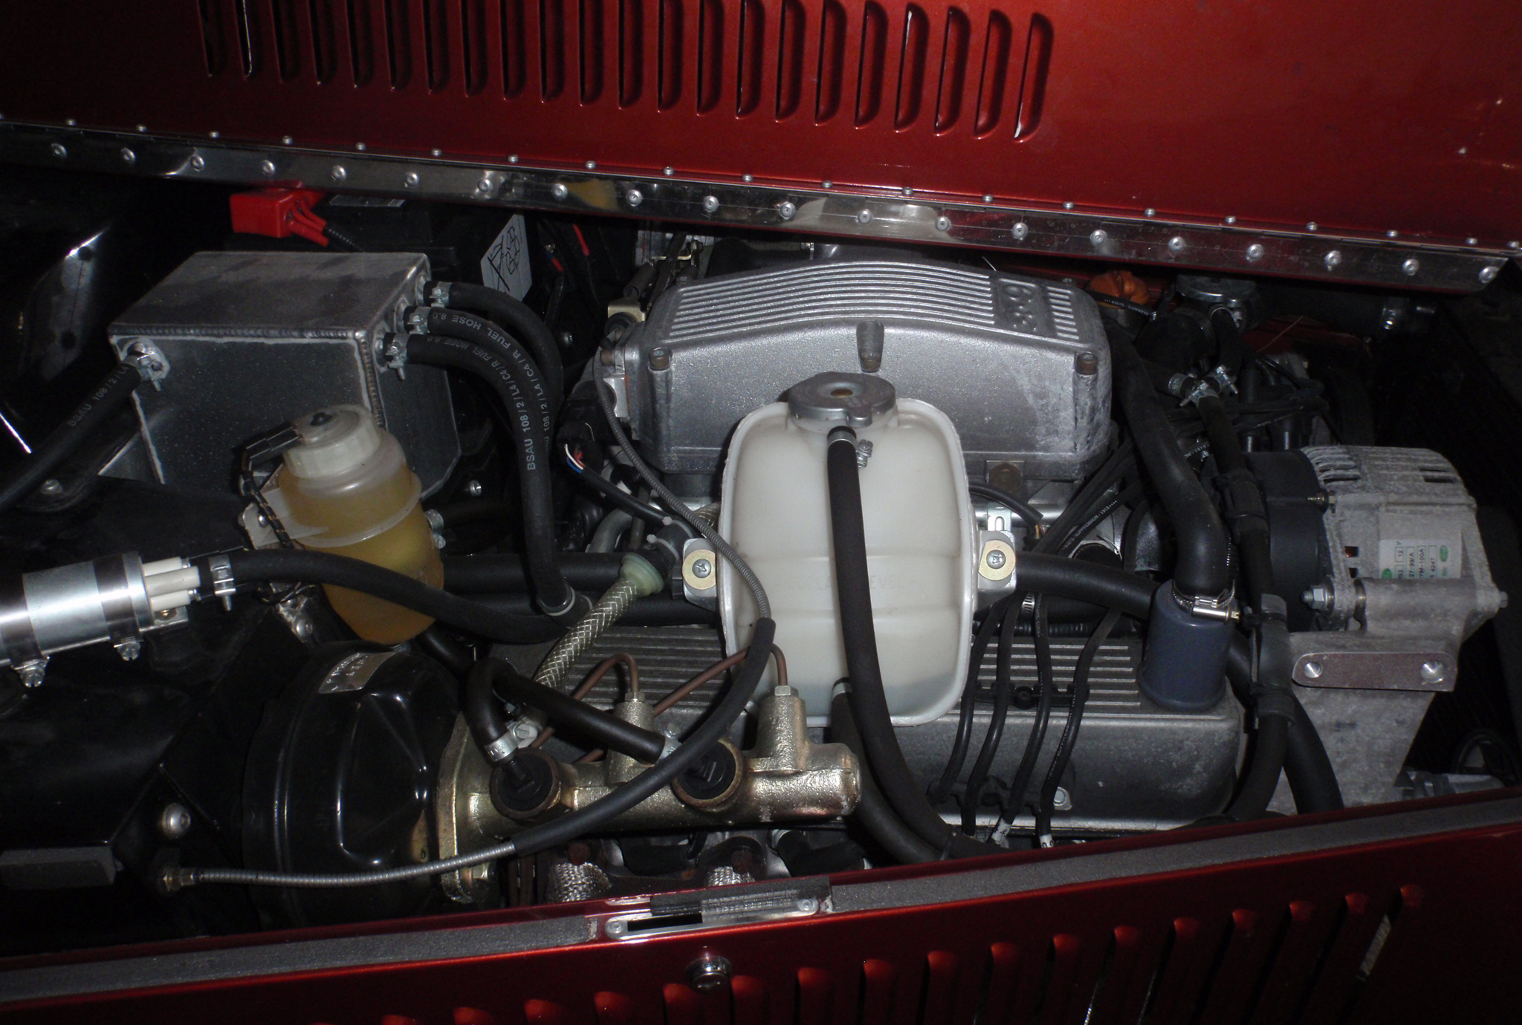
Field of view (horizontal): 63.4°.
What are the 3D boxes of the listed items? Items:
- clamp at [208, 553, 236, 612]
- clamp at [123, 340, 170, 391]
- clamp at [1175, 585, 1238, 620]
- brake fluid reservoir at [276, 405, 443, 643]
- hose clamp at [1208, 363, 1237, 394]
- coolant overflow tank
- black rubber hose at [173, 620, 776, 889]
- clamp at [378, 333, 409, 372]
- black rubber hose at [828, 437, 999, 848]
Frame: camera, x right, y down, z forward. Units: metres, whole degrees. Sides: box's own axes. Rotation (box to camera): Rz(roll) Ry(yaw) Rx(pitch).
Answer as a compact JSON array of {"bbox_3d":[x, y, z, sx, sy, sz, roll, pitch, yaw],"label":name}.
[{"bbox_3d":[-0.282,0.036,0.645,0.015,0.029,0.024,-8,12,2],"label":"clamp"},{"bbox_3d":[-0.357,-0.085,0.715,0.018,0.028,0.024,-17,7,37],"label":"clamp"},{"bbox_3d":[0.260,0.049,0.720,0.038,0.014,0.038,2,34,5],"label":"clamp"},{"bbox_3d":[-0.228,0.006,0.700,0.081,0.145,0.081,0,34,6],"label":"brake fluid reservoir"},{"bbox_3d":[0.323,-0.093,0.860,0.013,0.024,0.023,-30,9,4],"label":"hose clamp"},{"bbox_3d":[0.047,0.029,0.698,0.150,0.207,0.095,0,19,3],"label":"coolant overflow tank"},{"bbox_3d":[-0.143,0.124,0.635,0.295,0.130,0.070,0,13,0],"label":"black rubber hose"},{"bbox_3d":[-0.221,-0.096,0.745,0.014,0.025,0.023,-6,18,5],"label":"clamp"},{"bbox_3d":[0.076,0.068,0.640,0.090,0.222,0.045,0,10,0],"label":"black rubber hose"}]

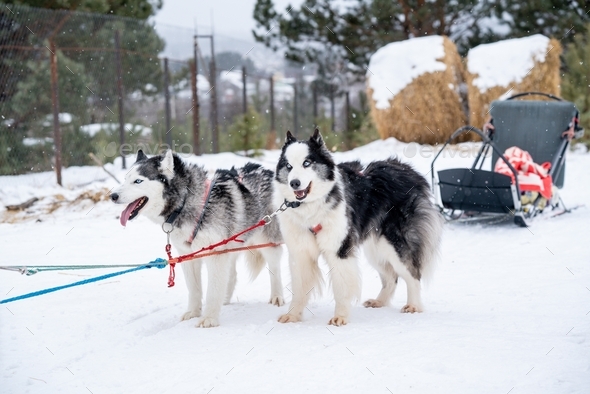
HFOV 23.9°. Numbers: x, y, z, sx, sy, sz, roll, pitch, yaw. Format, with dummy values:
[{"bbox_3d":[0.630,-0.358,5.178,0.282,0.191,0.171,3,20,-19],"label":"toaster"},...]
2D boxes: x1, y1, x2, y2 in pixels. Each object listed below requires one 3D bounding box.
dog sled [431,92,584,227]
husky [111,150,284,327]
[{"bbox_3d":[1.585,-0.314,10.083,0.620,0.880,1.950,1,4,23],"label":"dog sled"},{"bbox_3d":[-0.315,0.136,5.393,0.340,0.650,0.870,3,5,40],"label":"husky"}]

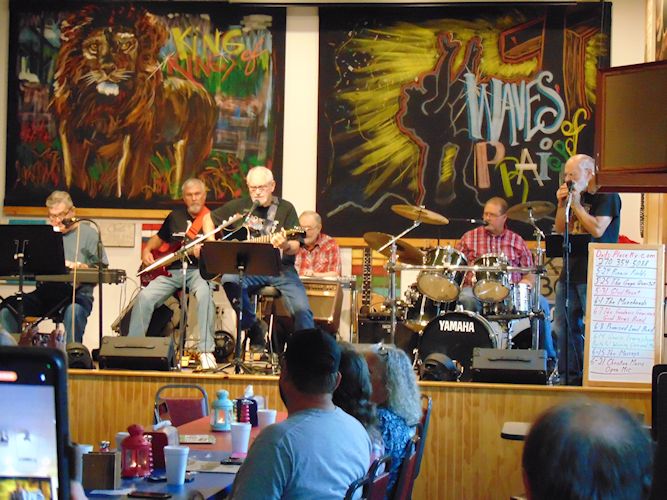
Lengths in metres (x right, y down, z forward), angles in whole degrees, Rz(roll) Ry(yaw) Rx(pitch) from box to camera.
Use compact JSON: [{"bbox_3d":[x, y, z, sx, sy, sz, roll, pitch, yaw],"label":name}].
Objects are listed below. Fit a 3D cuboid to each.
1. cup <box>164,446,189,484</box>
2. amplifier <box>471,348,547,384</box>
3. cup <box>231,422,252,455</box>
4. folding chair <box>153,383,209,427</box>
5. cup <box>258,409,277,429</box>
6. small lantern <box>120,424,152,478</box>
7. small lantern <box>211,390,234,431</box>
[{"bbox_3d":[-0.596,0.819,5.200,0.094,0.140,0.094,1,-3,0],"label":"cup"},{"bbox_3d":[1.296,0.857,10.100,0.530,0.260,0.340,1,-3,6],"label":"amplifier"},{"bbox_3d":[-0.430,0.883,6.400,0.094,0.140,0.094,1,-3,0],"label":"cup"},{"bbox_3d":[-0.940,1.343,8.947,0.430,0.900,0.500,3,-3,-25],"label":"folding chair"},{"bbox_3d":[-0.343,0.906,7.100,0.094,0.138,0.094,1,-3,0],"label":"cup"},{"bbox_3d":[-0.777,0.797,5.400,0.122,0.205,0.122,1,-3,0],"label":"small lantern"},{"bbox_3d":[-0.604,0.874,7.450,0.118,0.225,0.118,1,-3,0],"label":"small lantern"}]

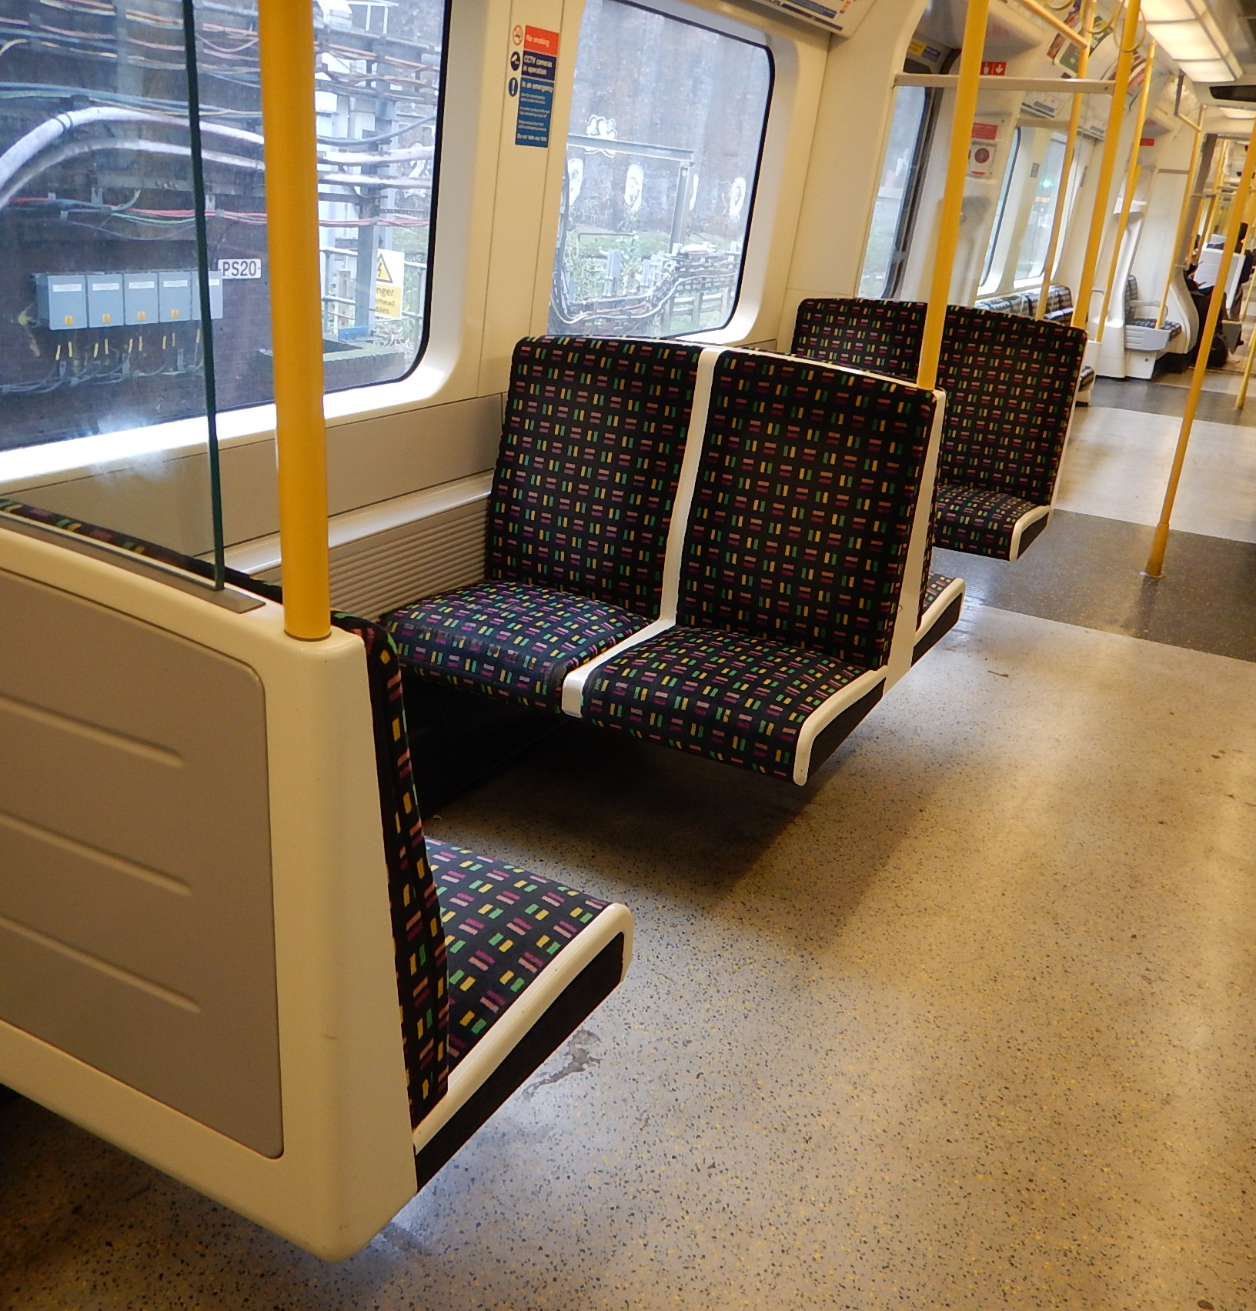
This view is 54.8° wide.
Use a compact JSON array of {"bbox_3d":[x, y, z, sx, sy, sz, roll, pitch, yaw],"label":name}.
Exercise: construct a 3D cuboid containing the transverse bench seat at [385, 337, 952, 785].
[{"bbox_3d":[0.025,-0.269,2.492,1.015,0.650,0.630,14,24,25],"label":"transverse bench seat"}]

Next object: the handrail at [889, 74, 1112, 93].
[{"bbox_3d":[1.168,-1.771,3.767,0.690,0.037,0.035,14,24,25],"label":"handrail"}]

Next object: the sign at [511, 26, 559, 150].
[{"bbox_3d":[-0.205,-1.218,2.592,0.008,0.230,0.170,19,26,23],"label":"sign"}]

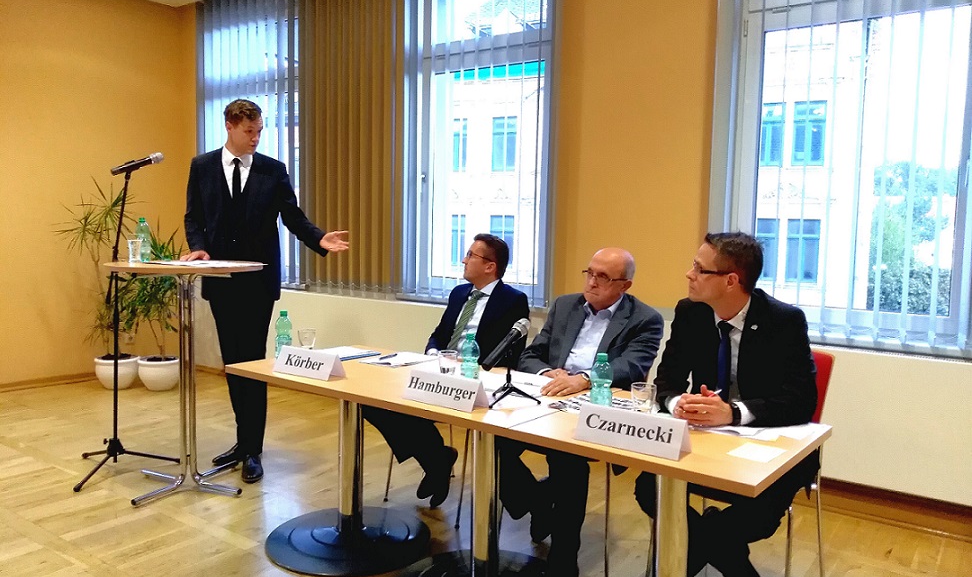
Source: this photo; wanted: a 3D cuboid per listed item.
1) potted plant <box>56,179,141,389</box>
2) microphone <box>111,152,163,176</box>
[{"bbox_3d":[-2.980,-0.037,5.637,0.610,1.624,0.570,-2,6,-28],"label":"potted plant"},{"bbox_3d":[-1.808,-0.640,3.790,0.266,0.056,0.052,-22,11,-14],"label":"microphone"}]

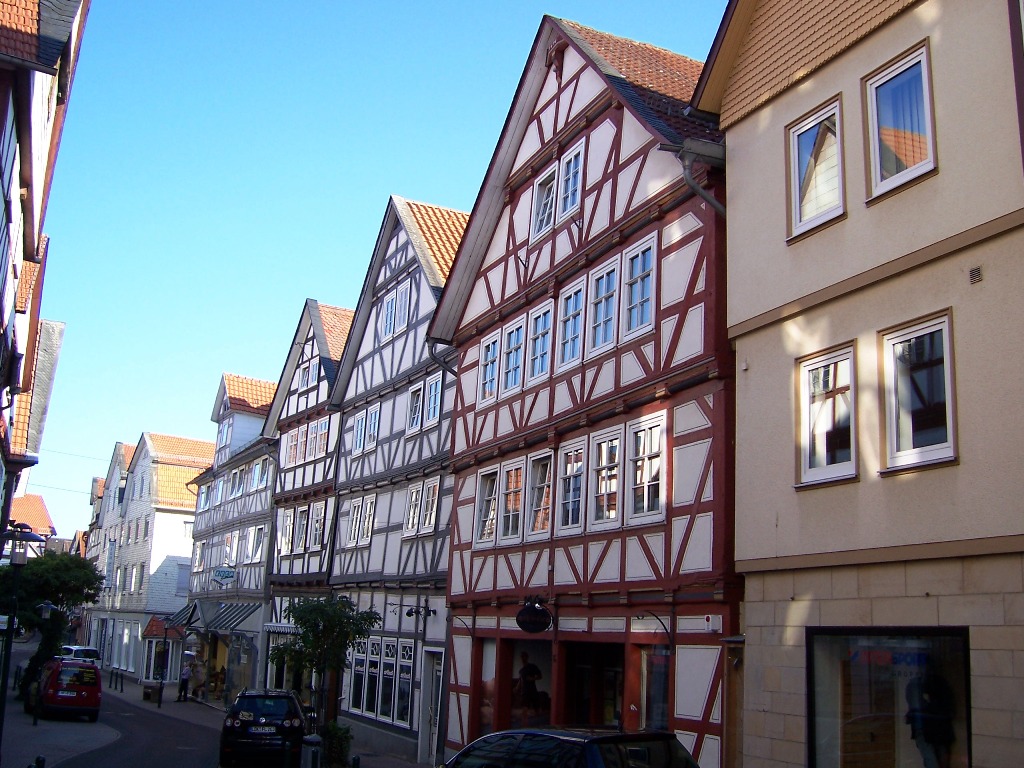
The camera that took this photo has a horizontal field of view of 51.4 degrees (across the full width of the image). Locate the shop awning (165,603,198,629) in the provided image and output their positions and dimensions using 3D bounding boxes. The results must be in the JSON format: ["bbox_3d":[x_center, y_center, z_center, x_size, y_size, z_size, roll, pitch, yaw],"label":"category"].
[{"bbox_3d":[-13.668,9.838,45.297,1.200,1.000,4.400,9,-14,-26],"label":"shop awning"}]

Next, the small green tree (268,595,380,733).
[{"bbox_3d":[-3.971,6.334,22.819,2.450,3.600,2.400,3,-13,0],"label":"small green tree"}]

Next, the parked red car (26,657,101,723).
[{"bbox_3d":[-15.182,10.265,36.050,1.800,1.820,4.400,10,-15,-28],"label":"parked red car"}]

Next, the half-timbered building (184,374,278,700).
[{"bbox_3d":[-6.936,6.577,45.067,10.400,13.700,13.200,9,-14,-26],"label":"half-timbered building"}]

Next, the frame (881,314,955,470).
[{"bbox_3d":[4.044,0.100,10.617,0.120,1.400,0.880,8,-14,-22],"label":"frame"}]

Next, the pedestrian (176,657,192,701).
[{"bbox_3d":[-13.068,11.850,42.483,0.550,1.700,0.500,4,-13,-6],"label":"pedestrian"}]

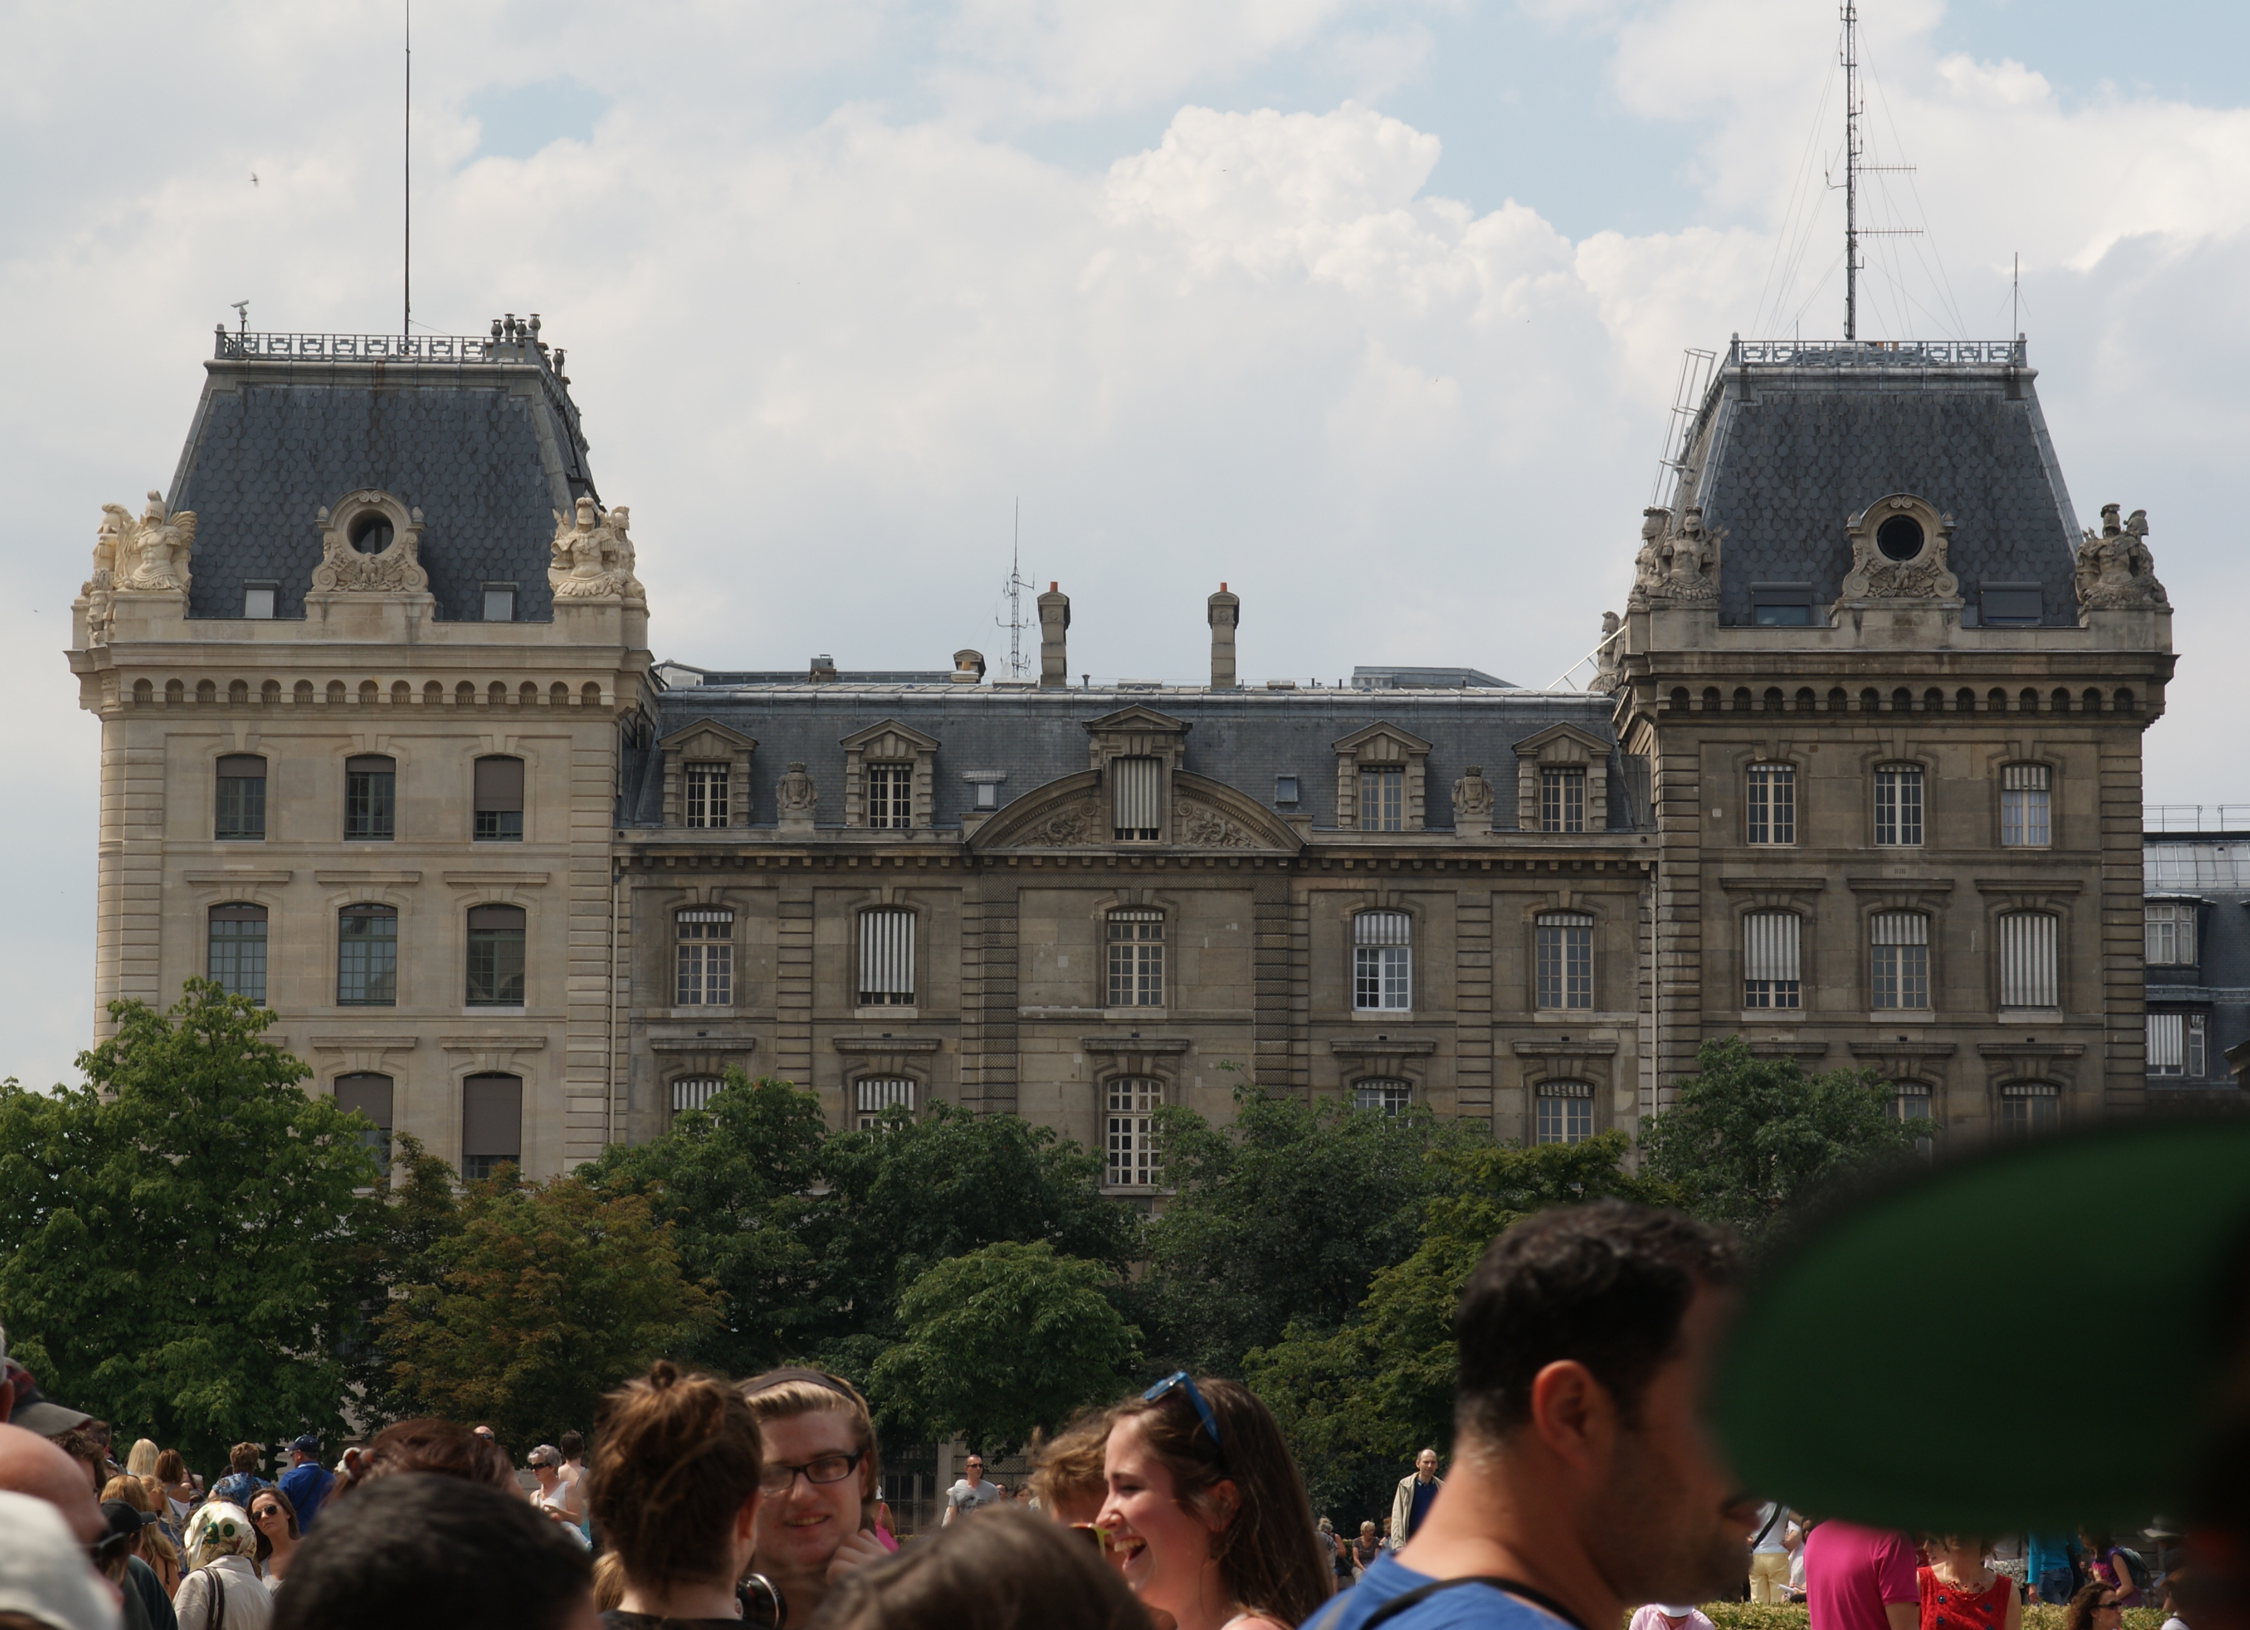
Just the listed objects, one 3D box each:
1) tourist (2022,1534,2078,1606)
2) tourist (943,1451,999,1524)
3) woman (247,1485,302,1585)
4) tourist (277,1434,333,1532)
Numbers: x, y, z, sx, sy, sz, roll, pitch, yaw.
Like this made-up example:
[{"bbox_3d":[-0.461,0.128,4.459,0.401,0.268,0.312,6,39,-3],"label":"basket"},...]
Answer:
[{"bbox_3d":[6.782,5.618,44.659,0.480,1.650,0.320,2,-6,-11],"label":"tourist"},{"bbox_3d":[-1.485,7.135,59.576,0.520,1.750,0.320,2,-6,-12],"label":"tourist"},{"bbox_3d":[-3.574,3.620,25.762,0.480,1.540,0.320,-1,-6,14],"label":"woman"},{"bbox_3d":[-6.724,5.956,49.907,0.540,1.750,0.360,3,-7,-27],"label":"tourist"}]

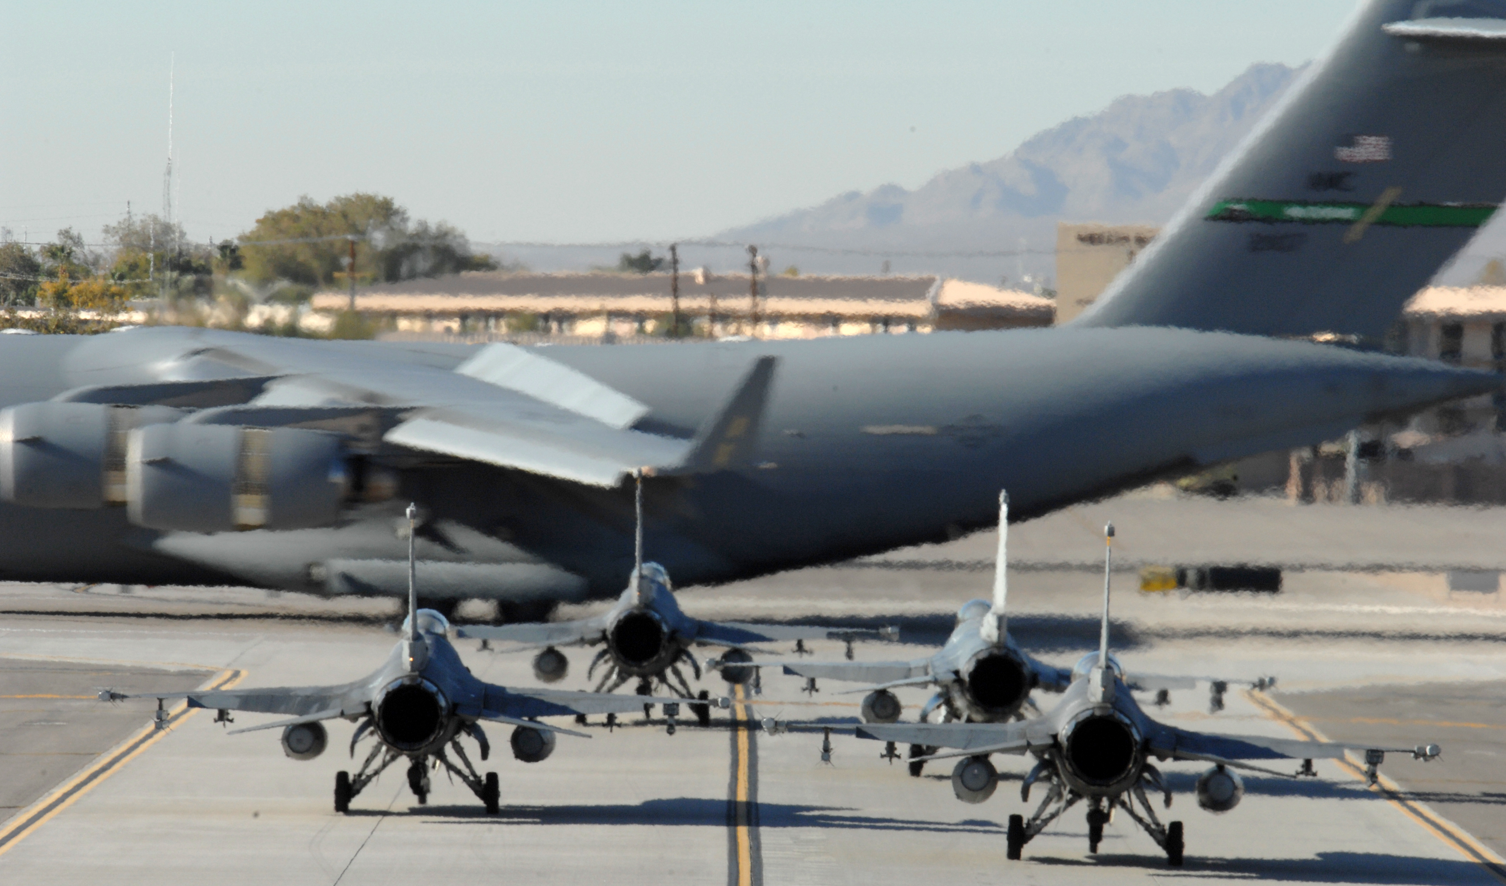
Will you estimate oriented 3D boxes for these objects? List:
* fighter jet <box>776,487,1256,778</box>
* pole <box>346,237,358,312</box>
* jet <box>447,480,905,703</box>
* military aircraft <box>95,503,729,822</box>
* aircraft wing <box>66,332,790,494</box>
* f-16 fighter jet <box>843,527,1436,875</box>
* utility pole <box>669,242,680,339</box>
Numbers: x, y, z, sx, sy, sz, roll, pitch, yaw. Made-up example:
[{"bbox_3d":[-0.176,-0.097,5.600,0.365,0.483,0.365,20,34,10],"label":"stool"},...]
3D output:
[{"bbox_3d":[4.050,3.330,261.500,9.950,5.000,15.000,2,0,-1],"label":"fighter jet"},{"bbox_3d":[-19.100,-3.700,720.000,0.360,12.000,0.360,1,0,0],"label":"pole"},{"bbox_3d":[-2.100,3.000,294.000,9.950,5.000,15.000,1,0,1],"label":"jet"},{"bbox_3d":[-5.240,3.330,237.300,9.950,5.000,15.000,1,0,0],"label":"military aircraft"},{"bbox_3d":[-8.600,-0.860,376.000,18.000,4.000,24.000,1,0,0],"label":"aircraft wing"},{"bbox_3d":[5.120,3.660,221.800,9.950,5.000,15.000,2,0,1],"label":"f-16 fighter jet"},{"bbox_3d":[-3.700,-3.600,720.000,0.360,12.000,0.360,1,0,0],"label":"utility pole"}]

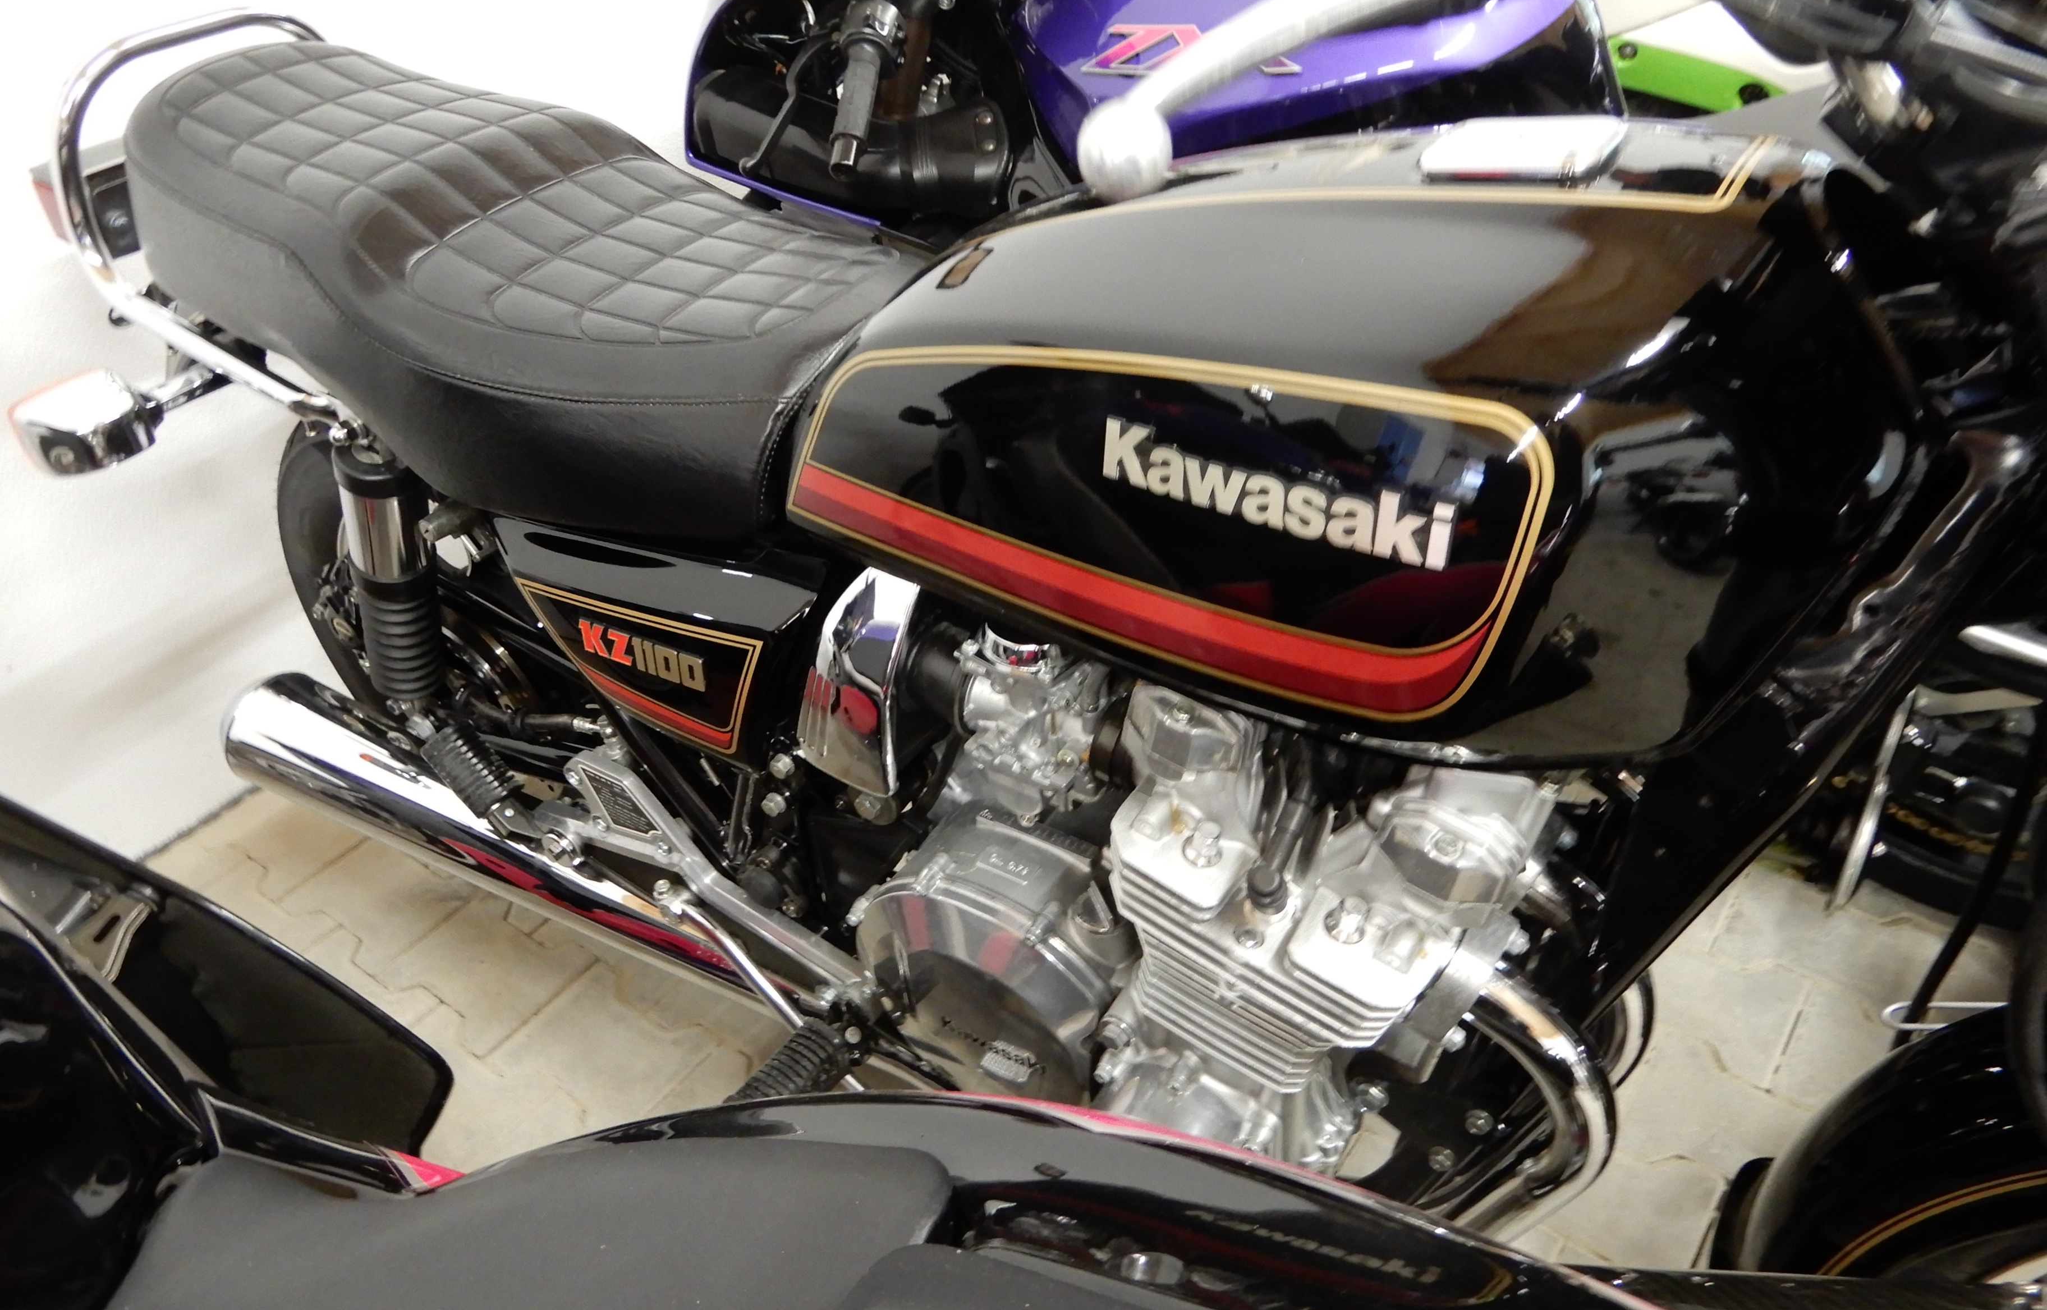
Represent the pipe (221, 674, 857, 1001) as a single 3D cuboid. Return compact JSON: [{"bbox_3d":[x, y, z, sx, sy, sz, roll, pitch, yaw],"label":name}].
[{"bbox_3d":[-0.388,0.182,1.238,0.750,0.112,0.112,18,45,20],"label":"pipe"}]

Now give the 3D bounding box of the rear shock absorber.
[{"bbox_3d":[-0.527,-0.052,1.203,0.066,0.350,0.066,29,49,10],"label":"rear shock absorber"}]

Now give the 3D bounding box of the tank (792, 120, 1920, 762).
[{"bbox_3d":[0.148,-0.181,0.838,0.635,0.284,0.304,16,44,24],"label":"tank"}]

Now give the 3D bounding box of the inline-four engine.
[{"bbox_3d":[0.149,0.101,1.090,0.475,0.525,0.470,16,44,24],"label":"inline-four engine"}]

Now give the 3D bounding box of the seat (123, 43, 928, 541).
[{"bbox_3d":[-0.404,-0.299,1.129,0.770,0.257,0.280,16,44,24],"label":"seat"}]

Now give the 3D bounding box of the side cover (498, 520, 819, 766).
[{"bbox_3d":[-0.289,-0.019,1.101,0.335,0.190,0.077,16,44,24],"label":"side cover"}]

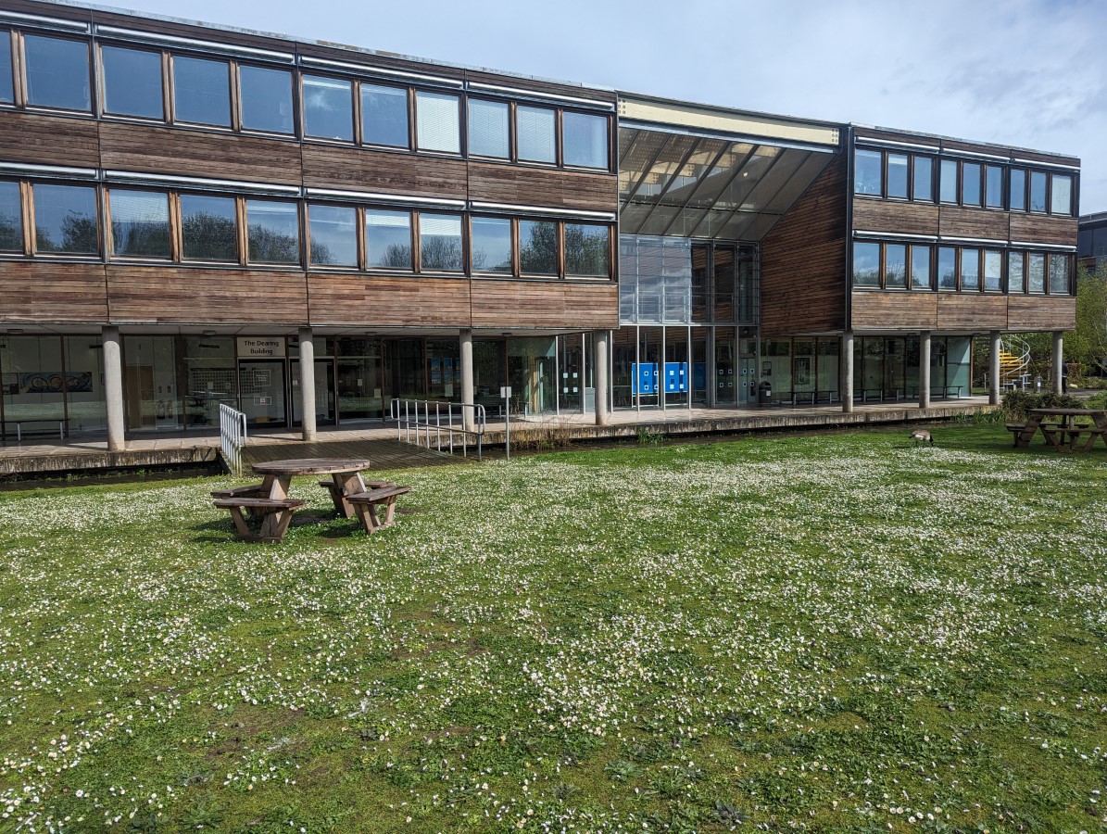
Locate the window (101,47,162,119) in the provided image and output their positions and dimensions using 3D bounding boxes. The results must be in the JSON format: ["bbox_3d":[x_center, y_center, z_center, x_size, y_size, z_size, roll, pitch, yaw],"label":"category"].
[{"bbox_3d":[-9.234,-7.332,16.862,1.149,1.422,0.120,-3,4,-26],"label":"window"}]

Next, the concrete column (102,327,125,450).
[{"bbox_3d":[-10.802,-0.696,18.889,0.360,3.014,0.360,-3,4,-25],"label":"concrete column"}]

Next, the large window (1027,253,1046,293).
[{"bbox_3d":[19.704,-5.868,31.401,1.050,1.540,0.100,-3,4,-23],"label":"large window"}]

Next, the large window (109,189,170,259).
[{"bbox_3d":[-9.472,-4.433,17.643,1.180,1.470,0.100,-3,4,-24],"label":"large window"}]

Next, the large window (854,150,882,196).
[{"bbox_3d":[10.923,-8.481,26.658,1.200,1.470,0.100,-3,4,-24],"label":"large window"}]

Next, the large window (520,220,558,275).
[{"bbox_3d":[-0.419,-4.783,21.749,1.180,1.470,0.100,-3,4,-24],"label":"large window"}]

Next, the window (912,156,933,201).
[{"bbox_3d":[13.790,-8.913,28.746,1.015,1.552,0.150,-3,4,-23],"label":"window"}]

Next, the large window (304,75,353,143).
[{"bbox_3d":[-5.803,-7.969,19.844,1.231,1.540,0.100,-3,4,-25],"label":"large window"}]

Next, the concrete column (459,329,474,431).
[{"bbox_3d":[-2.366,-0.997,21.020,0.317,2.833,0.317,-1,4,0],"label":"concrete column"}]

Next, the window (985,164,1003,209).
[{"bbox_3d":[17.252,-9.052,30.187,1.050,1.540,0.100,-3,4,-23],"label":"window"}]

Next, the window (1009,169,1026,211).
[{"bbox_3d":[17.973,-8.766,29.750,1.000,1.470,0.100,-3,4,-24],"label":"window"}]

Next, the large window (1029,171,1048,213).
[{"bbox_3d":[19.068,-8.833,30.225,1.000,1.470,0.100,-3,4,-24],"label":"large window"}]

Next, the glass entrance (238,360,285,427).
[{"bbox_3d":[-8.856,-0.729,23.430,1.248,1.996,0.100,-3,4,-26],"label":"glass entrance"}]

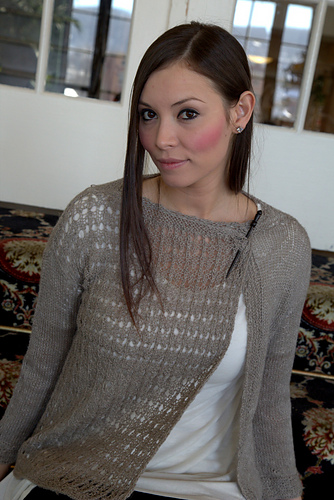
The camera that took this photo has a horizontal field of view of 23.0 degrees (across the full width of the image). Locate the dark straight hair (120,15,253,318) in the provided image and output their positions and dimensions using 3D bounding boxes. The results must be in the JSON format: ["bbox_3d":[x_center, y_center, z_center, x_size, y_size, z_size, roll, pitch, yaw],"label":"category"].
[{"bbox_3d":[0.028,-0.115,1.250,0.180,0.440,0.220,16,17,26],"label":"dark straight hair"}]

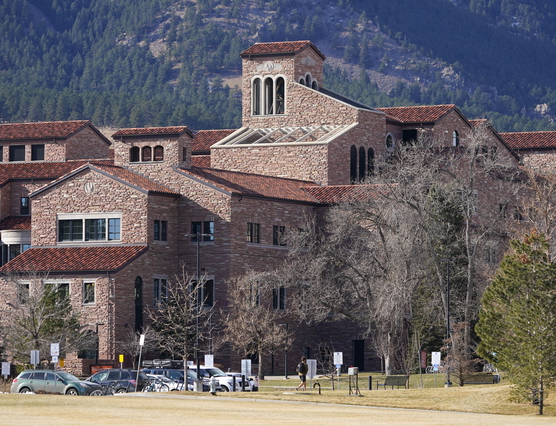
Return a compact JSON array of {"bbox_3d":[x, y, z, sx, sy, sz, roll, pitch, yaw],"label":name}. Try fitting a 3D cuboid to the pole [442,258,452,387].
[{"bbox_3d":[10.200,6.722,226.000,0.650,7.800,0.450,0,-3,0],"label":"pole"}]

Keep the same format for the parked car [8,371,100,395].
[{"bbox_3d":[-11.721,9.087,197.500,4.800,1.670,1.820,-2,-4,26],"label":"parked car"}]

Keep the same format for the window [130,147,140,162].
[{"bbox_3d":[-10.388,-4.282,273.500,0.860,1.150,0.250,-2,-4,28],"label":"window"}]

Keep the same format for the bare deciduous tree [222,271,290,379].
[{"bbox_3d":[-1.412,7.528,252.000,4.600,7.350,4.600,0,-3,0],"label":"bare deciduous tree"}]

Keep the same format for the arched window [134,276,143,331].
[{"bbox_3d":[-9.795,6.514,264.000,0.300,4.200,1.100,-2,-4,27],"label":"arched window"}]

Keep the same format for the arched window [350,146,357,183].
[{"bbox_3d":[5.714,-3.676,283.000,0.250,2.900,1.050,-2,-4,28],"label":"arched window"}]

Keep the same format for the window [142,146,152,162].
[{"bbox_3d":[-9.427,-4.219,270.400,0.800,1.180,0.250,-2,-4,27],"label":"window"}]

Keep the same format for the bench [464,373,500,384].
[{"bbox_3d":[13.787,11.362,254.000,2.300,0.850,0.650,-2,-4,28],"label":"bench"}]

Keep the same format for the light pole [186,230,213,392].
[{"bbox_3d":[-4.214,5.255,200.000,1.450,8.650,0.450,-2,-4,28],"label":"light pole"}]

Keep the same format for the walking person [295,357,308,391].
[{"bbox_3d":[1.213,8.202,191.000,0.650,1.760,0.550,3,-5,-44],"label":"walking person"}]

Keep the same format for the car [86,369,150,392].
[{"bbox_3d":[-9.182,9.274,202.500,4.600,1.720,1.800,-2,-4,26],"label":"car"}]

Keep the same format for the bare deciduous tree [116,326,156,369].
[{"bbox_3d":[-9.139,8.912,243.000,2.700,3.200,2.700,0,-3,0],"label":"bare deciduous tree"}]

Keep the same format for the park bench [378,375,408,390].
[{"bbox_3d":[5.972,8.839,193.000,1.550,0.850,0.650,3,-5,-44],"label":"park bench"}]

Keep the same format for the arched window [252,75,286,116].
[{"bbox_3d":[-0.650,-8.903,286.500,2.950,3.150,0.400,-2,-4,28],"label":"arched window"}]

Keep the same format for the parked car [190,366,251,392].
[{"bbox_3d":[-3.817,9.178,203.000,4.950,1.800,1.970,-2,-4,27],"label":"parked car"}]

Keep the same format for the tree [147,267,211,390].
[{"bbox_3d":[-4.941,5.848,189.000,3.400,6.600,3.400,0,-3,0],"label":"tree"}]

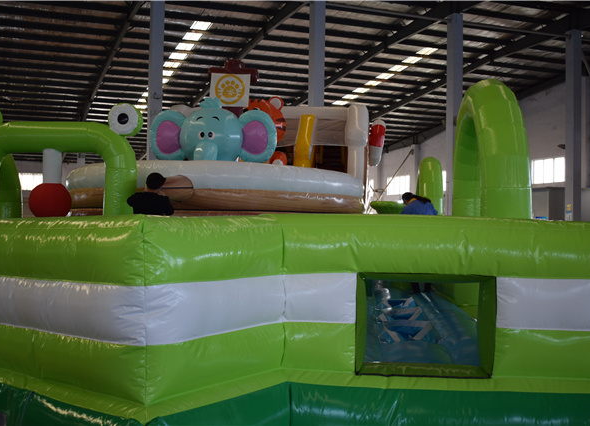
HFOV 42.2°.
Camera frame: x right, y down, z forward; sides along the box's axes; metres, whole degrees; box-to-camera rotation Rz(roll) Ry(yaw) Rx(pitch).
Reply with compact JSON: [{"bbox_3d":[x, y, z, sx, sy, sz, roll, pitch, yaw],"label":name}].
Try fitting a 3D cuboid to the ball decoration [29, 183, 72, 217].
[{"bbox_3d":[-2.910,-0.110,9.100,0.500,0.490,0.500,0,-1,0],"label":"ball decoration"}]

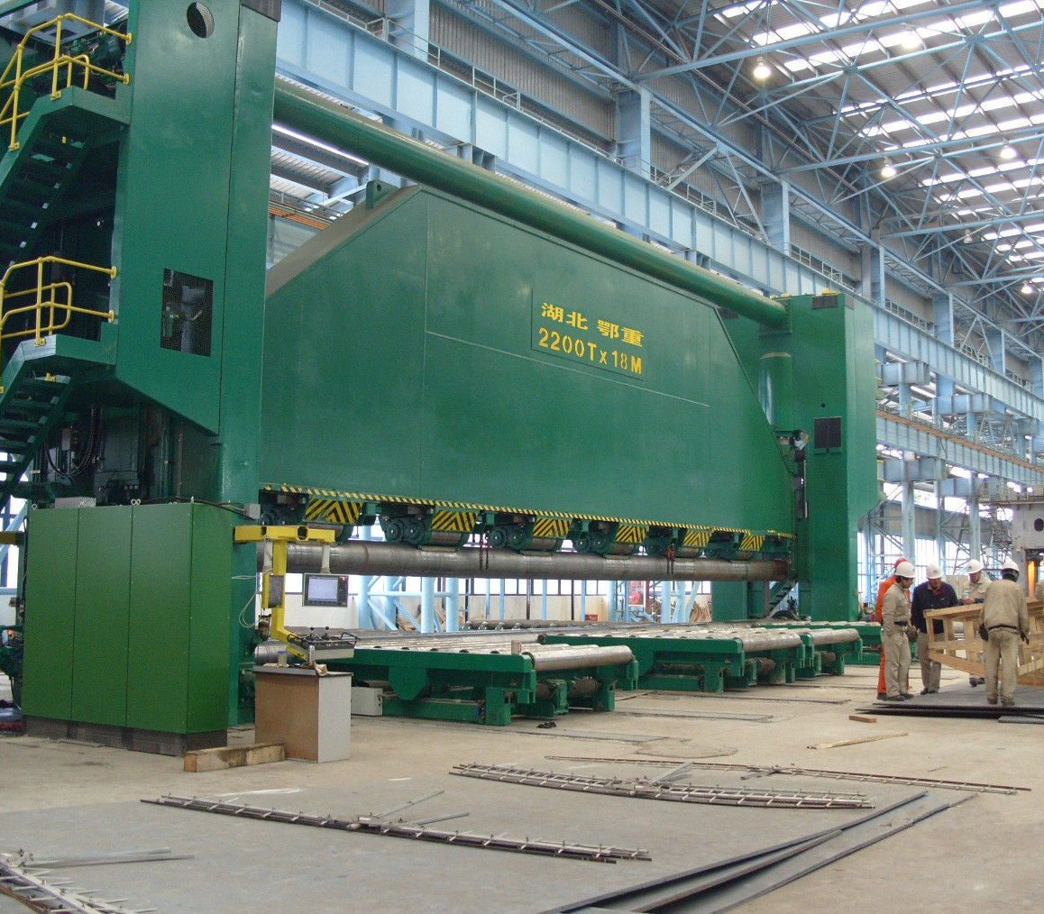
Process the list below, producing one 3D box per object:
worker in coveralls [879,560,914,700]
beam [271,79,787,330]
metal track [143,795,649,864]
[{"bbox_3d":[4.696,2.173,15.425,0.440,1.725,0.470,-1,-6,17],"label":"worker in coveralls"},{"bbox_3d":[1.004,-4.056,22.188,0.460,0.460,17.113,-4,-7,36],"label":"beam"},{"bbox_3d":[-0.967,2.316,7.820,3.718,0.070,0.240,-2,-6,28],"label":"metal track"}]

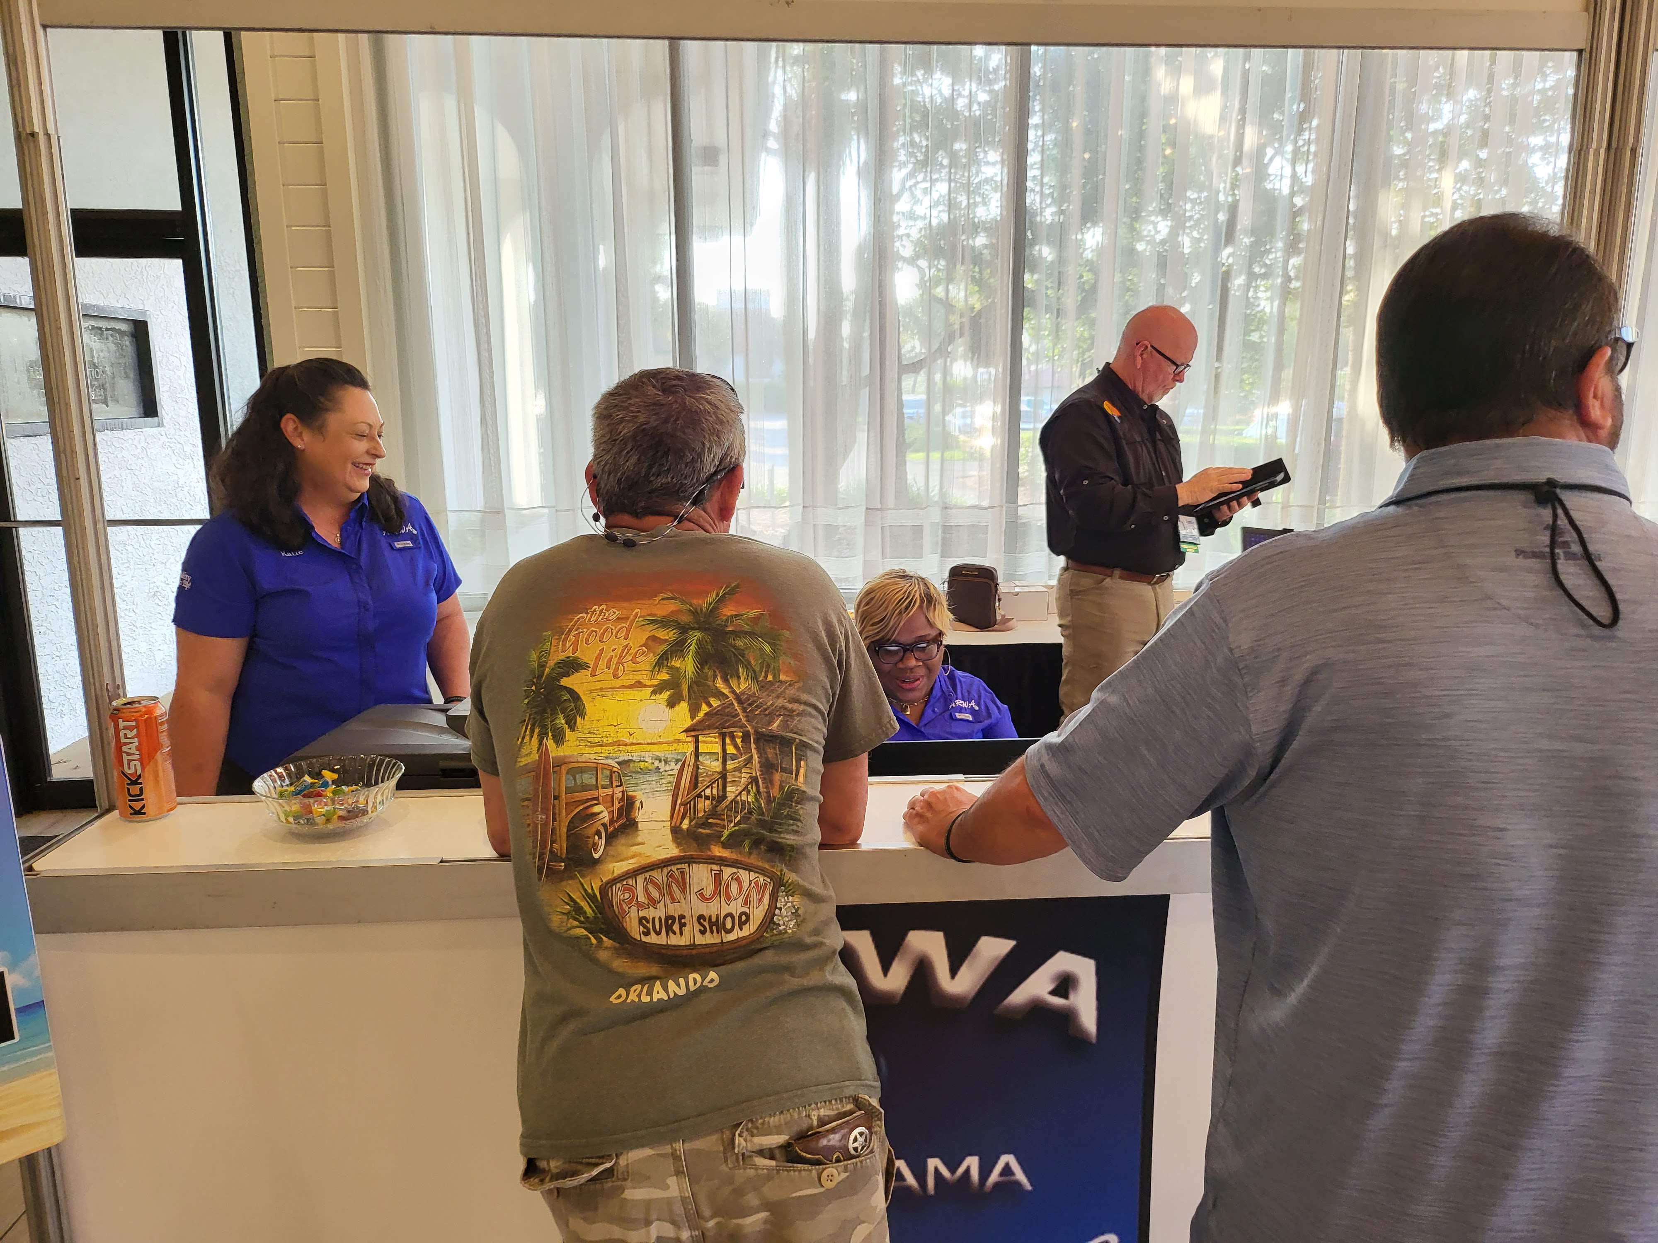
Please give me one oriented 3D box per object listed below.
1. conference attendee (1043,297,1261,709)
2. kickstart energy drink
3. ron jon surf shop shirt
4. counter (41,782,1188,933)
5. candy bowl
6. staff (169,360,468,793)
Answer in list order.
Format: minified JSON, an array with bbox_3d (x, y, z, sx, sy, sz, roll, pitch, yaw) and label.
[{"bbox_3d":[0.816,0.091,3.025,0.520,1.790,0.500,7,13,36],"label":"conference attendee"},{"bbox_3d":[-0.911,0.182,1.528,0.066,0.158,0.066,-3,11,-16],"label":"kickstart energy drink"},{"bbox_3d":[-0.159,0.197,1.256,0.490,0.620,0.360,-1,10,-2],"label":"ron jon surf shop shirt"},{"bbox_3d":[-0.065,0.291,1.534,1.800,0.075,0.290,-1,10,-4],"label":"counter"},{"bbox_3d":[-0.653,0.232,1.512,0.184,0.062,0.184,0,10,0],"label":"candy bowl"},{"bbox_3d":[-0.885,0.363,2.061,0.360,1.630,0.520,8,13,39],"label":"staff"}]

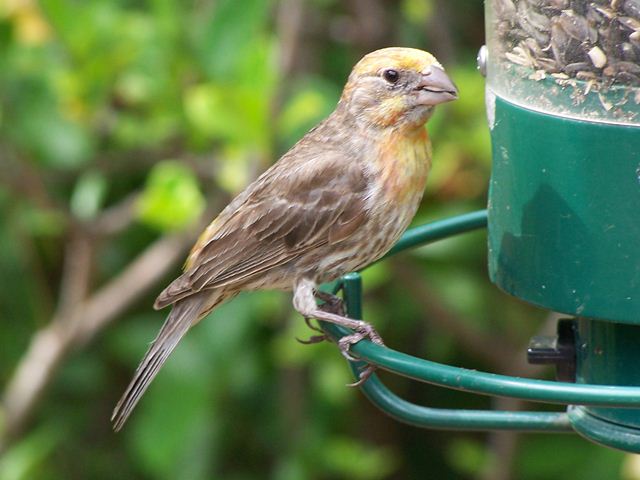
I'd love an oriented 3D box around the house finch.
[{"bbox_3d":[-0.010,0.000,1.400,0.104,0.116,0.050,4,14,20],"label":"house finch"}]

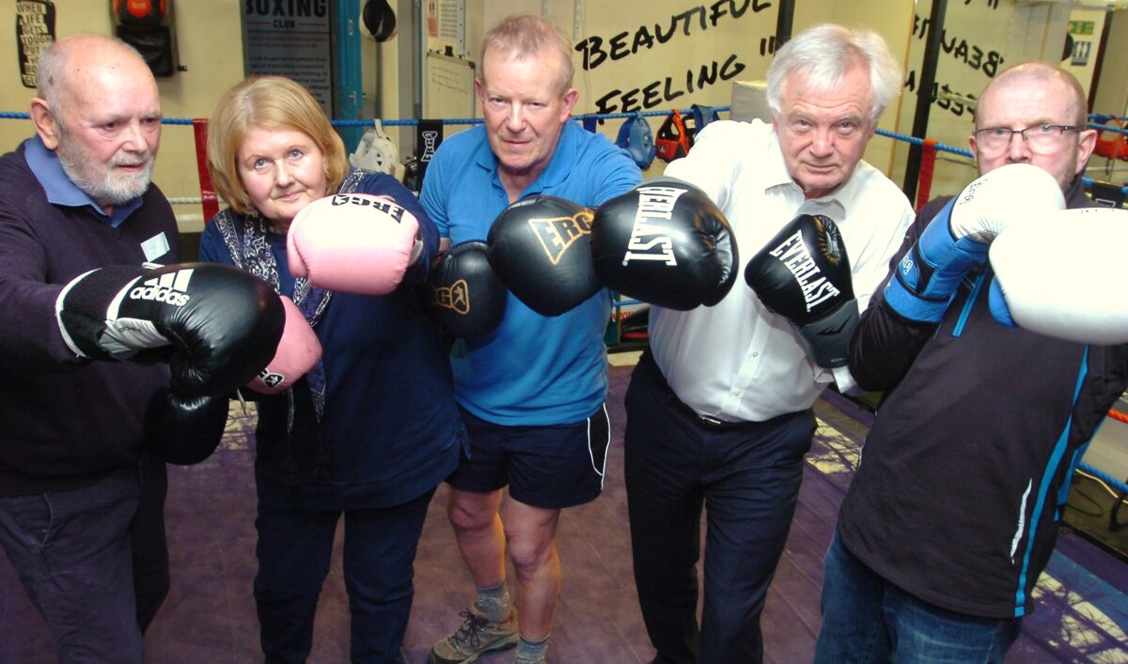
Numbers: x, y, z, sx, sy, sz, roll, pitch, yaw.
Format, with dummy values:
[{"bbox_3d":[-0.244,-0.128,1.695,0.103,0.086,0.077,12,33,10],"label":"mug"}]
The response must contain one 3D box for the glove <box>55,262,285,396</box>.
[{"bbox_3d":[-0.456,-0.009,1.020,0.300,0.155,0.135,11,29,30],"label":"glove"}]

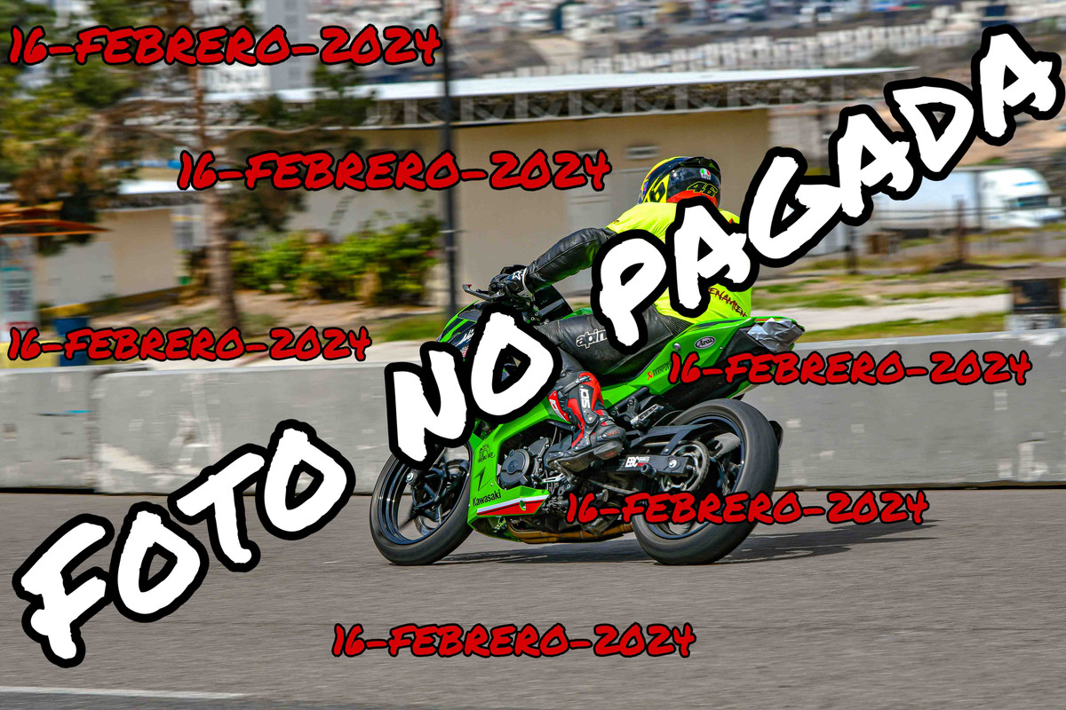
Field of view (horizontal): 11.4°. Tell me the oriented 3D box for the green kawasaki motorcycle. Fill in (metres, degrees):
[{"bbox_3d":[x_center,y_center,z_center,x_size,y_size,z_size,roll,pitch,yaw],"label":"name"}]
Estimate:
[{"bbox_3d":[0.189,0.228,18.855,1.969,1.116,0.720,-2,-26,46],"label":"green kawasaki motorcycle"}]

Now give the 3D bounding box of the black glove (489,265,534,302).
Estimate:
[{"bbox_3d":[-0.078,-0.254,19.050,0.165,0.120,0.110,-11,-4,39],"label":"black glove"}]

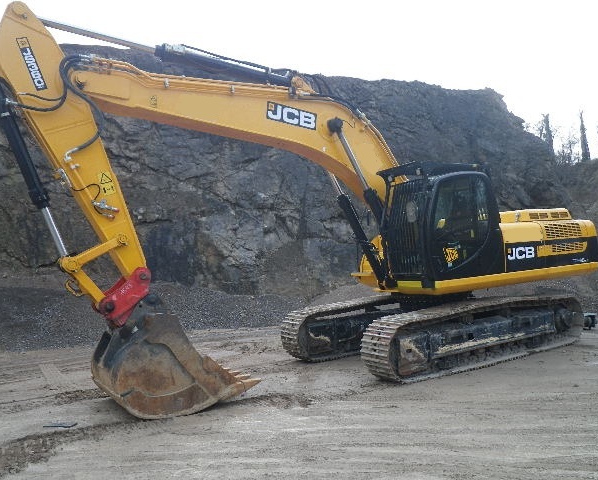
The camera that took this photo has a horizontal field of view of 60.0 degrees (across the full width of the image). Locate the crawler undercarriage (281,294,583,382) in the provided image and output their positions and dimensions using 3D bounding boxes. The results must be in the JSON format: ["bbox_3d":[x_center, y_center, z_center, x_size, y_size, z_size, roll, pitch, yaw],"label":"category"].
[{"bbox_3d":[2.631,1.745,10.328,4.980,0.980,3.220,-2,-4,-31],"label":"crawler undercarriage"}]

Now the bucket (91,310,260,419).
[{"bbox_3d":[-1.884,1.668,7.737,2.000,1.480,1.520,-2,-3,-30],"label":"bucket"}]

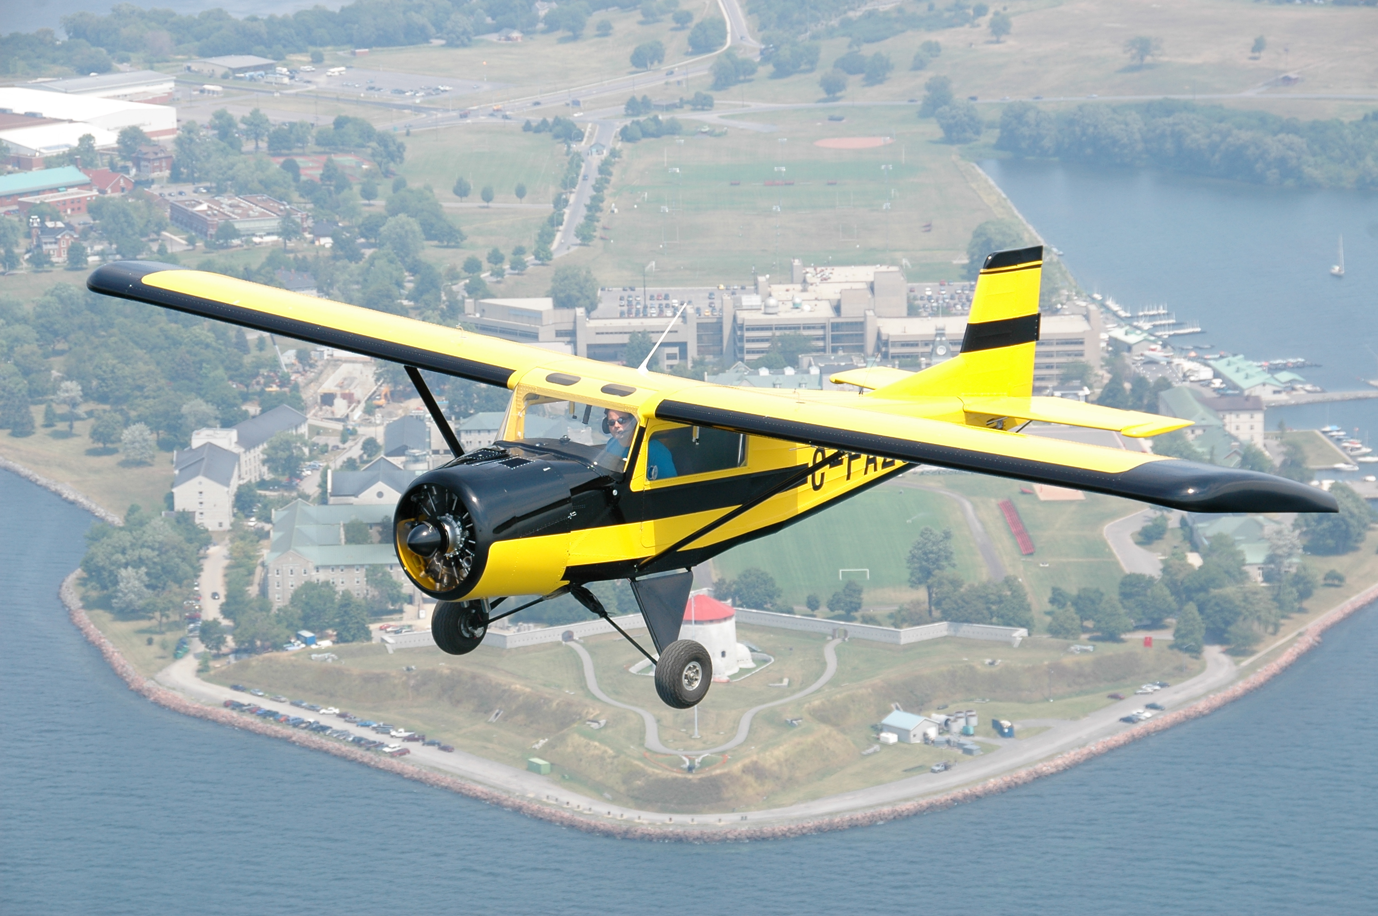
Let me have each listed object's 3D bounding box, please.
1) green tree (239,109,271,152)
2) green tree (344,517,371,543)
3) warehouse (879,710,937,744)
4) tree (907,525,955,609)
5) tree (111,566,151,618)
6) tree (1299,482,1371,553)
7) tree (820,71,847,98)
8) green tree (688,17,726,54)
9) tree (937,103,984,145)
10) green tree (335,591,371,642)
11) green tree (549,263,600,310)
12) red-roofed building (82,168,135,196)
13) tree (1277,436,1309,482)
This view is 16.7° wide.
[{"bbox_3d":[-191.330,-144.490,2071.940,13.290,18.420,13.290,-2,12,0],"label":"green tree"},{"bbox_3d":[-90.763,23.966,1283.062,7.640,14.800,7.420,-2,13,0],"label":"green tree"},{"bbox_3d":[52.884,63.916,1122.228,9.241,4.941,10.262,-11,15,-39],"label":"warehouse"},{"bbox_3d":[63.501,29.727,1236.213,12.188,23.191,12.188,-1,11,3],"label":"tree"},{"bbox_3d":[-149.900,35.690,1262.640,10.420,12.810,10.420,-2,12,0],"label":"tree"},{"bbox_3d":[179.317,16.237,1306.747,19.766,18.801,19.766,0,11,8],"label":"tree"},{"bbox_3d":[71.215,-184.907,2330.114,12.538,12.581,12.538,-1,11,2],"label":"tree"},{"bbox_3d":[8.214,-194.263,2164.356,17.850,15.650,17.310,-2,13,0],"label":"green tree"},{"bbox_3d":[125.961,-156.750,2192.543,21.343,18.264,21.343,-1,11,3],"label":"tree"},{"bbox_3d":[-87.290,40.950,1219.080,9.080,13.680,9.080,-2,12,0],"label":"green tree"},{"bbox_3d":[-40.130,-57.917,1619.892,17.820,16.820,17.280,-2,13,0],"label":"green tree"},{"bbox_3d":[-234.553,-111.488,1889.365,18.500,8.000,15.000,11,18,43],"label":"red-roofed building"},{"bbox_3d":[173.168,1.131,1349.850,9.900,14.210,9.600,-2,13,0],"label":"tree"}]

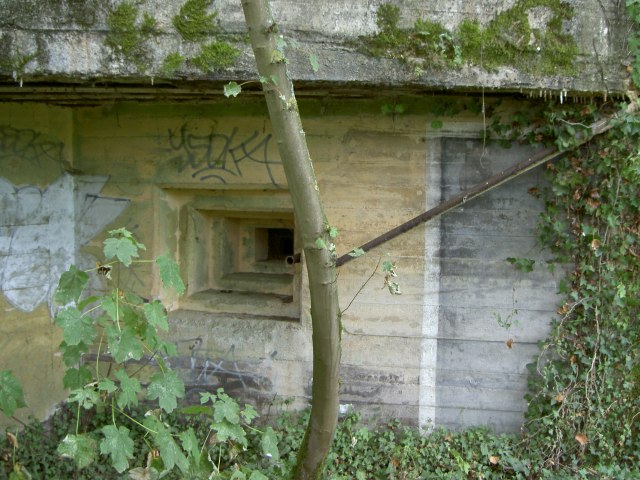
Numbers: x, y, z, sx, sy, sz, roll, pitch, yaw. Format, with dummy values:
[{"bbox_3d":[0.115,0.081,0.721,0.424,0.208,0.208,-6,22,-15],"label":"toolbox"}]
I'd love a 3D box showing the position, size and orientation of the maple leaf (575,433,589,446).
[{"bbox_3d":[1.505,1.148,4.150,0.080,0.070,0.040,1,5,11],"label":"maple leaf"}]

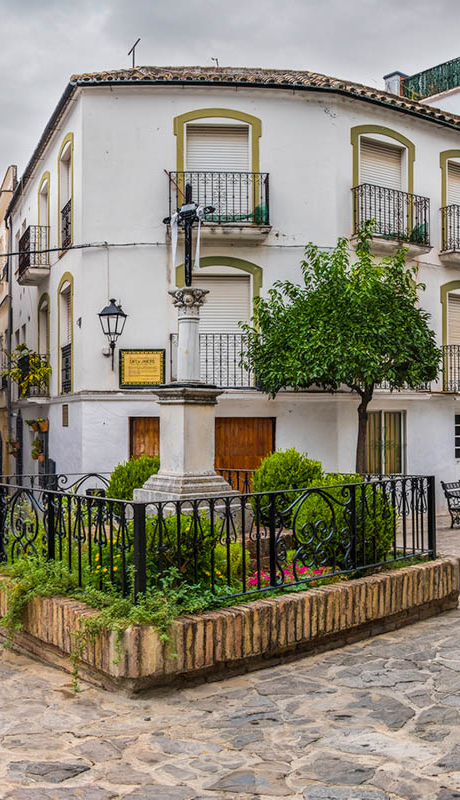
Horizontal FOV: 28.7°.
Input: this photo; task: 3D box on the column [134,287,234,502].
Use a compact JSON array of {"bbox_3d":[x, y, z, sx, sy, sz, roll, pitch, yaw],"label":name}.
[{"bbox_3d":[-0.450,-0.020,9.300,0.780,2.300,0.780,0,0,-41],"label":"column"}]

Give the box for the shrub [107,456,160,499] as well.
[{"bbox_3d":[-1.000,0.950,10.050,0.670,0.670,0.670,0,0,0],"label":"shrub"}]

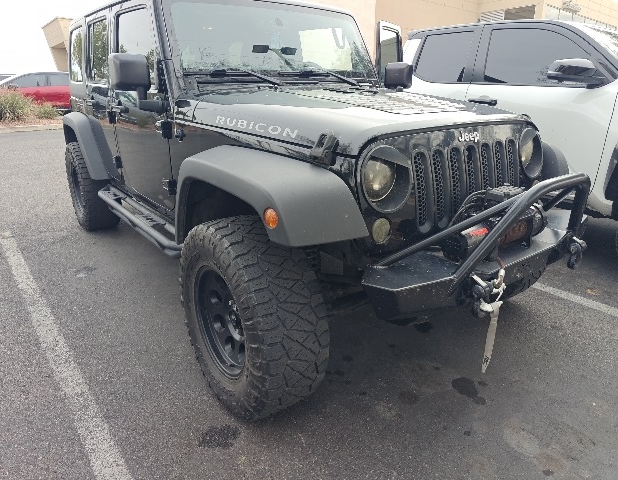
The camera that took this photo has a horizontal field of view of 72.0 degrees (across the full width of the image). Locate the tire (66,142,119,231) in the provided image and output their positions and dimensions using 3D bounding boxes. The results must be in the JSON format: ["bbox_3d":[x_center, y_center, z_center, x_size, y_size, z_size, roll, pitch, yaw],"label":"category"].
[{"bbox_3d":[-2.042,-0.508,4.036,0.301,0.838,0.838,-14,25,-35],"label":"tire"}]

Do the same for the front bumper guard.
[{"bbox_3d":[0.750,-0.043,1.664,1.440,0.480,0.450,-14,25,-35],"label":"front bumper guard"}]

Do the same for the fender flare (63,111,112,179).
[{"bbox_3d":[-1.987,-0.881,3.732,0.180,0.500,1.180,-14,25,-35],"label":"fender flare"}]

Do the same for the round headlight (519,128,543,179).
[{"bbox_3d":[1.024,-0.409,2.009,0.225,0.225,0.090,-14,25,-35],"label":"round headlight"}]

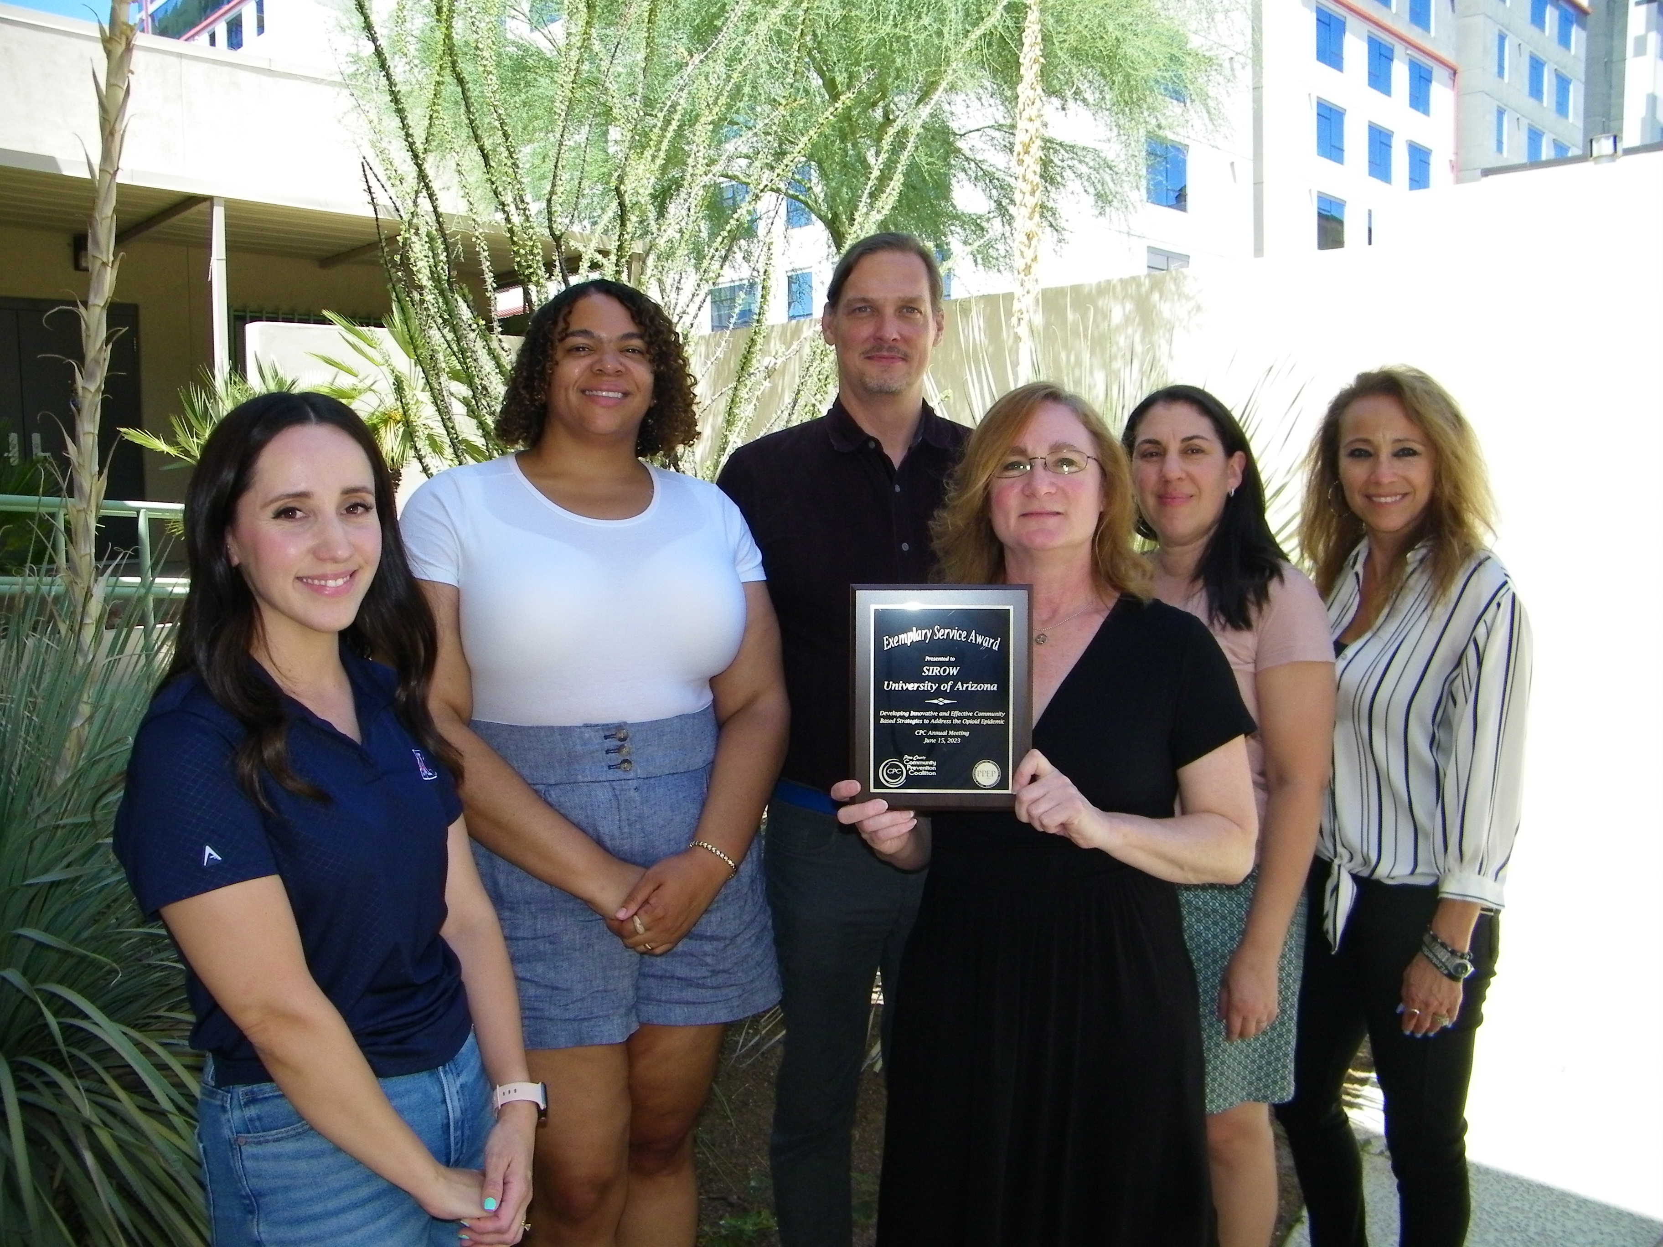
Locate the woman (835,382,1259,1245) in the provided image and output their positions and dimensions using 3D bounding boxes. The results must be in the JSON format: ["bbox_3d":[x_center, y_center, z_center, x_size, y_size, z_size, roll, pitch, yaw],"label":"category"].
[{"bbox_3d":[0.294,0.489,1.800,0.530,1.620,0.440,0,3,13],"label":"woman"}]

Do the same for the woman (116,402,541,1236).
[{"bbox_3d":[-0.462,0.563,1.310,0.400,1.580,0.450,1,3,32],"label":"woman"}]

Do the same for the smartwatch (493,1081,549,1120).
[{"bbox_3d":[-0.292,0.447,1.260,0.052,0.036,0.058,-10,-39,-21],"label":"smartwatch"}]

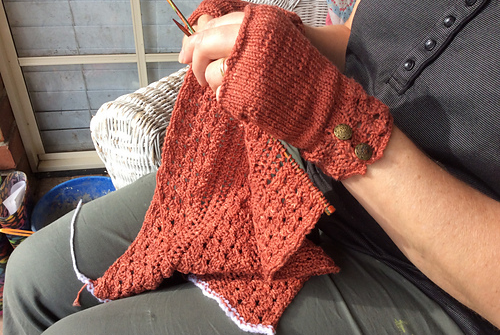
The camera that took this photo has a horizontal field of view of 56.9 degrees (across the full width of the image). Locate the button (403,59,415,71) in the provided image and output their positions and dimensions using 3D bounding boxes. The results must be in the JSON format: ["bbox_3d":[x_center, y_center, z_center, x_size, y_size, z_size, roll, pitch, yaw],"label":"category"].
[{"bbox_3d":[0.182,-0.117,0.530,0.005,0.013,0.013,30,19,-44],"label":"button"}]

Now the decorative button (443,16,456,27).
[{"bbox_3d":[0.222,-0.162,0.513,0.005,0.013,0.013,30,19,-44],"label":"decorative button"}]

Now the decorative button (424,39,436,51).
[{"bbox_3d":[0.204,-0.138,0.521,0.005,0.013,0.013,30,19,-44],"label":"decorative button"}]

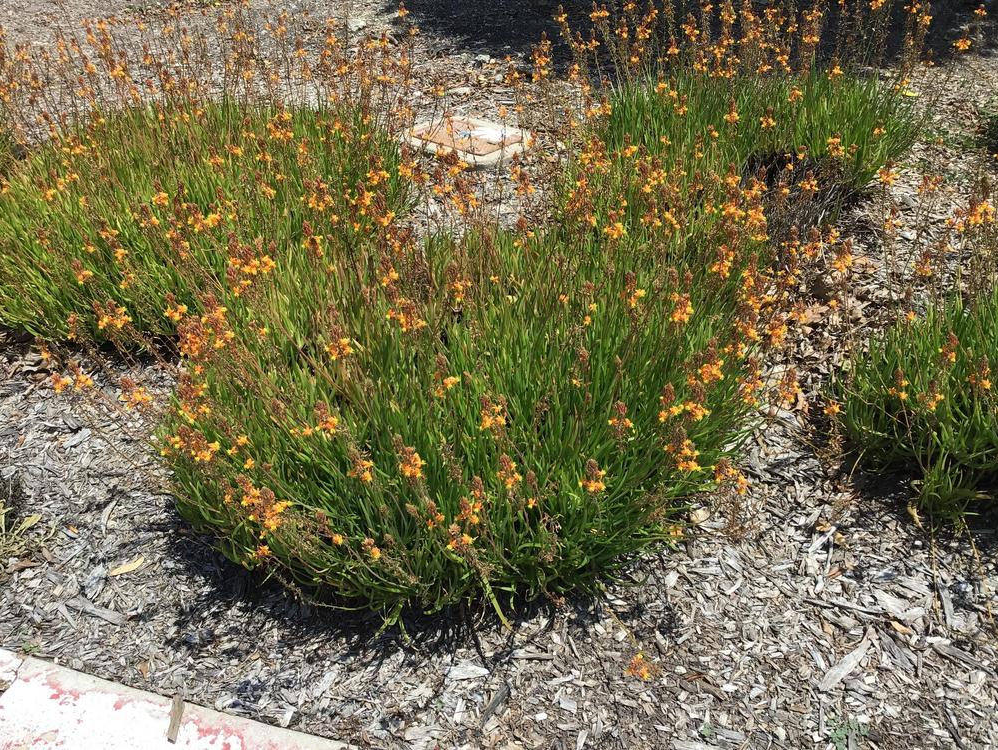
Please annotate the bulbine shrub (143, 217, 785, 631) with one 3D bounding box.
[{"bbox_3d":[-0.075,-0.032,2.194,1.420,0.430,1.400,0,34,0],"label":"bulbine shrub"}]

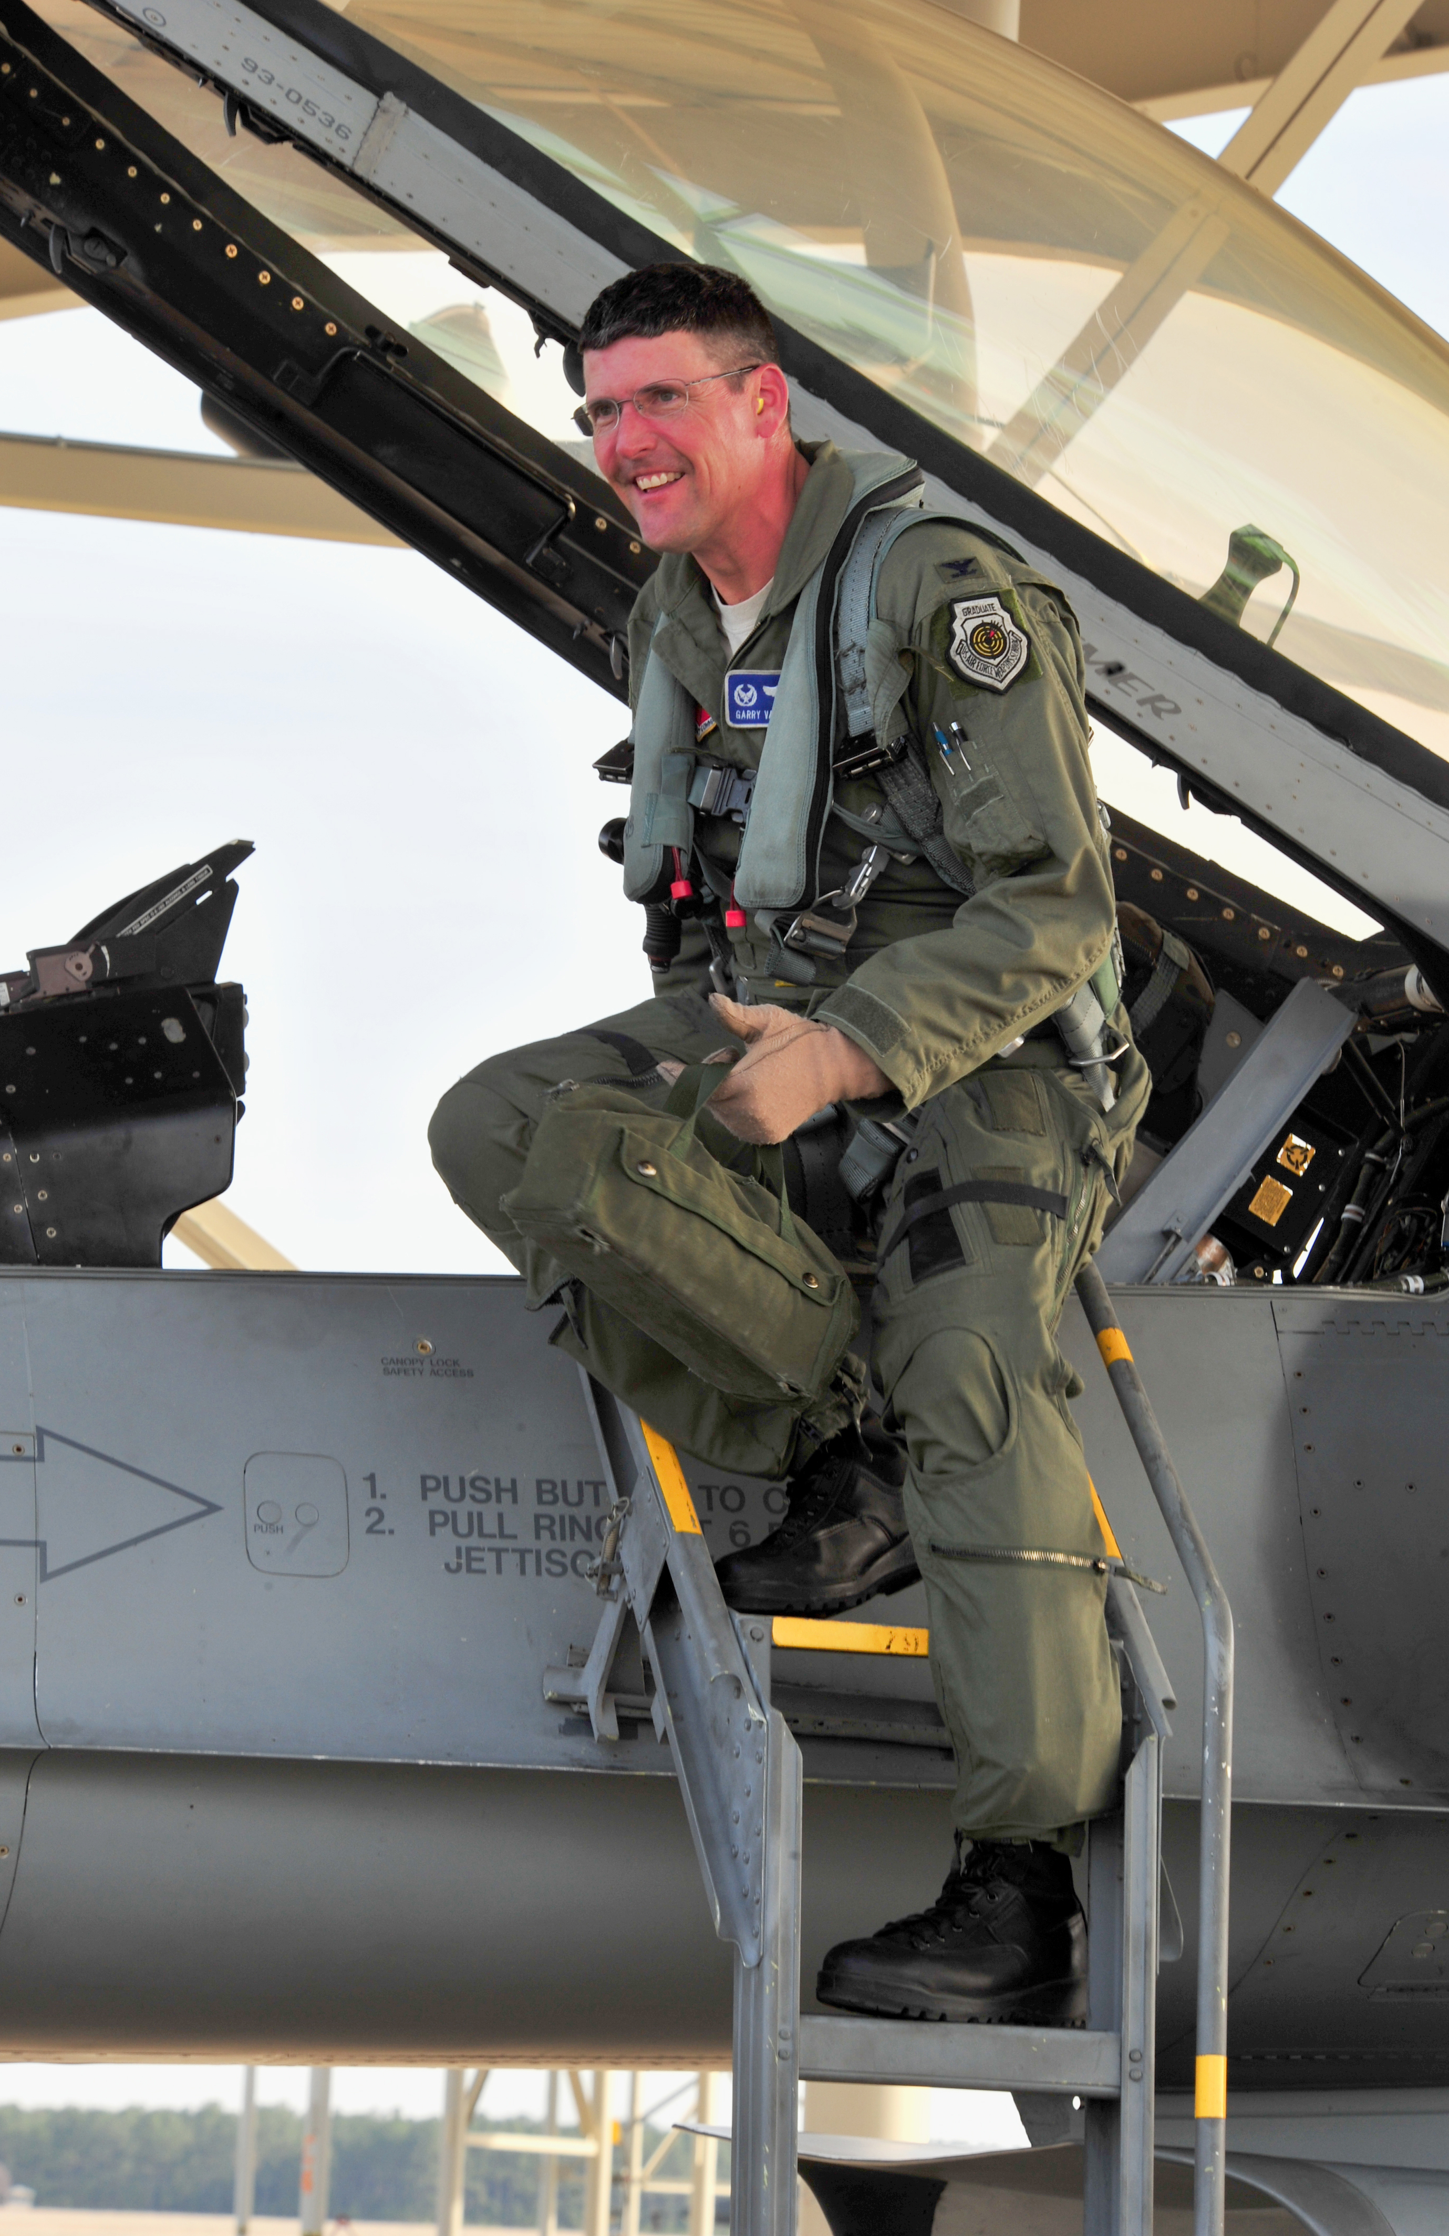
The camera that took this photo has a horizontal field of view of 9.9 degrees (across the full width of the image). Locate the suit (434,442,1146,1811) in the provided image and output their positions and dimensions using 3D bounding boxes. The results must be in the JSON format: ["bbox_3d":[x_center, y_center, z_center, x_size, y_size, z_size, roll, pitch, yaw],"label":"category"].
[{"bbox_3d":[0.050,0.014,7.100,0.620,1.190,0.650,-6,-10,41],"label":"suit"}]

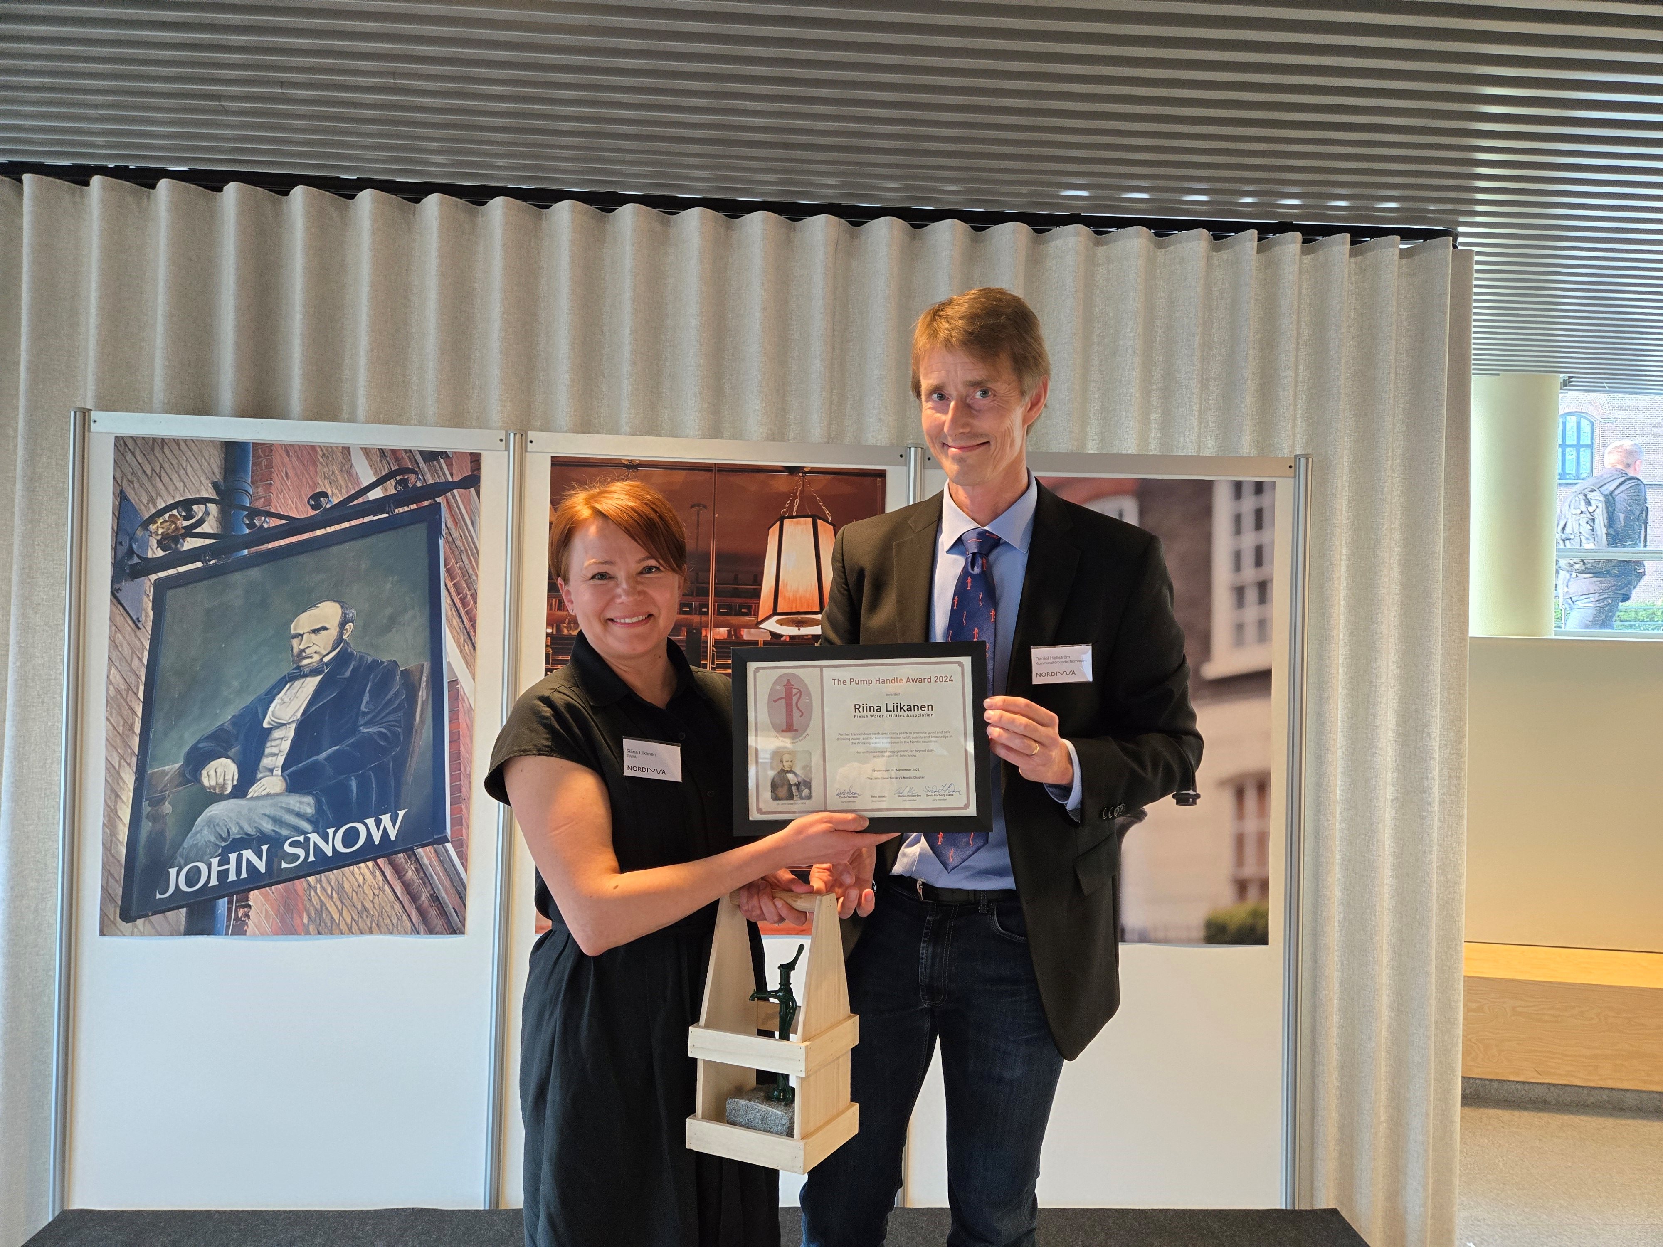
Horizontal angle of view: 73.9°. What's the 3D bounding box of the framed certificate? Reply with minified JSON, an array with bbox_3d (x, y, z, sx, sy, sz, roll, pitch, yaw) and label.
[{"bbox_3d":[0.038,0.148,1.423,0.329,0.242,0.020,-2,-6,3],"label":"framed certificate"}]

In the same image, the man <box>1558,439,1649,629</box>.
[{"bbox_3d":[3.767,-0.012,5.389,0.600,1.760,0.560,1,-1,-13],"label":"man"}]

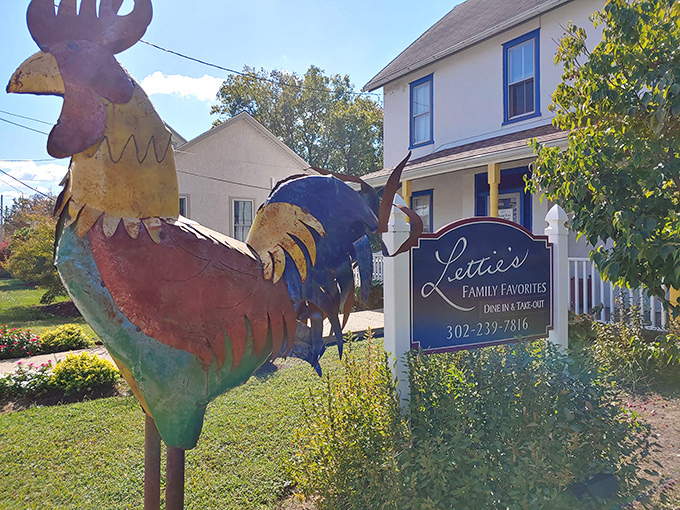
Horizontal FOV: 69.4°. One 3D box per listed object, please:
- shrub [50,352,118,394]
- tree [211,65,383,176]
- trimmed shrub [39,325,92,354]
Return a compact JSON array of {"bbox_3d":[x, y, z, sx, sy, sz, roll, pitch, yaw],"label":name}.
[{"bbox_3d":[-3.150,1.420,6.100,0.800,0.430,0.760,0,-1,-27],"label":"shrub"},{"bbox_3d":[-2.300,-5.100,30.000,11.300,13.100,11.000,0,-1,-4],"label":"tree"},{"bbox_3d":[-4.620,1.390,8.300,0.860,0.420,0.820,0,-1,-29],"label":"trimmed shrub"}]

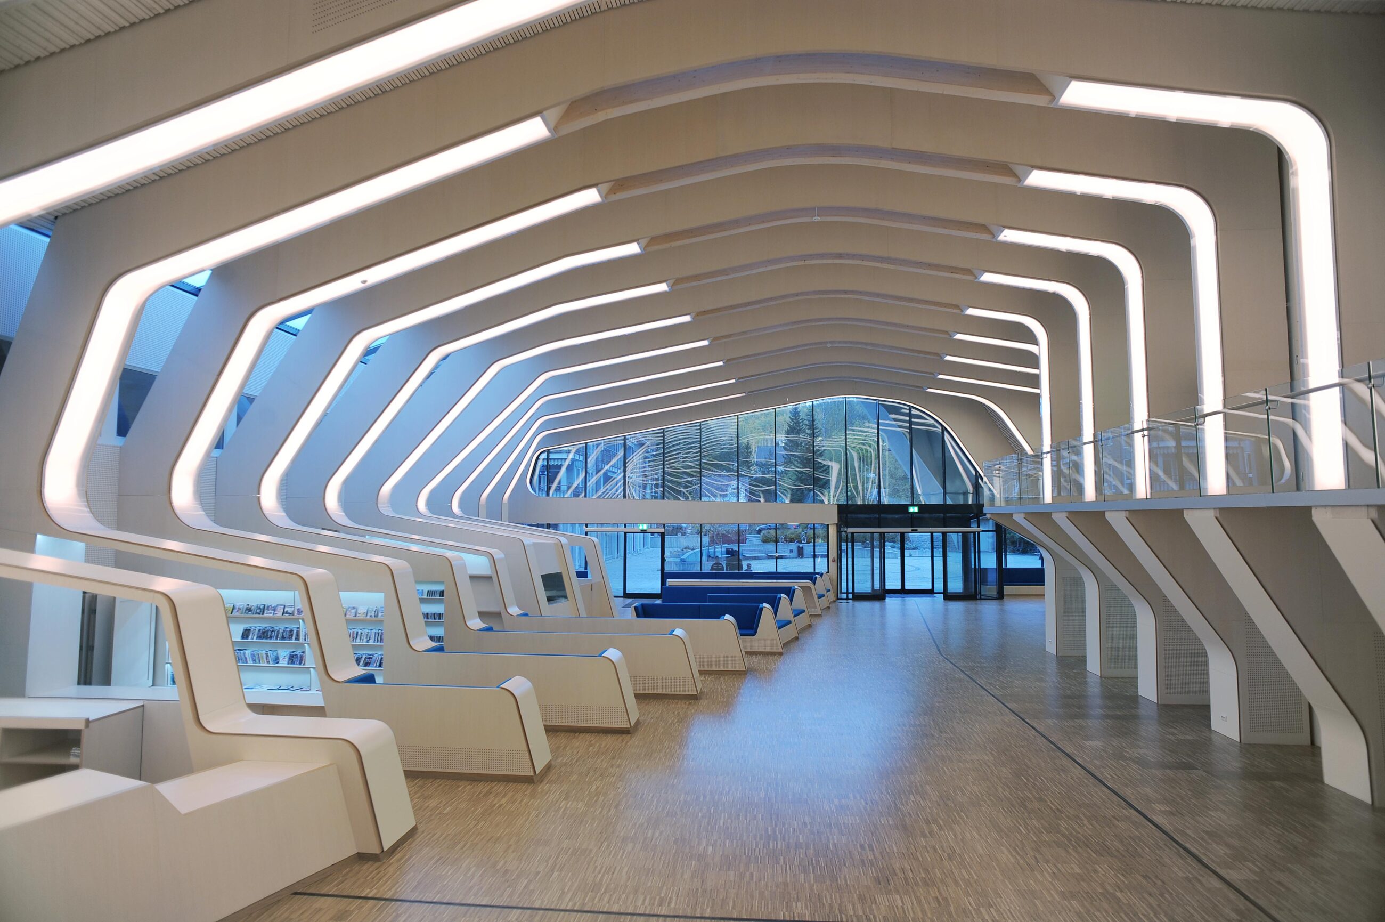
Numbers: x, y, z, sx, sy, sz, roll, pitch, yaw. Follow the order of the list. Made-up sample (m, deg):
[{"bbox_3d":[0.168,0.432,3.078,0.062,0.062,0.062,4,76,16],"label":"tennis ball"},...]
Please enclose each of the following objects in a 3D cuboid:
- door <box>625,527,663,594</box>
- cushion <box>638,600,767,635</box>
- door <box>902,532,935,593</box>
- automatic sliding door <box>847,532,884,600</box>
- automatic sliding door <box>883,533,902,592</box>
[{"bbox_3d":[-1.657,3.550,26.248,1.333,2.218,0.070,-1,-4,6],"label":"door"},{"bbox_3d":[0.147,3.273,15.922,2.699,0.606,0.600,-1,-4,6],"label":"cushion"},{"bbox_3d":[7.948,3.617,27.177,1.118,2.200,0.070,-1,-4,6],"label":"door"},{"bbox_3d":[5.795,3.474,25.372,1.092,2.215,0.070,-1,-4,6],"label":"automatic sliding door"},{"bbox_3d":[6.896,3.627,27.279,1.108,2.200,0.070,-1,-4,6],"label":"automatic sliding door"}]

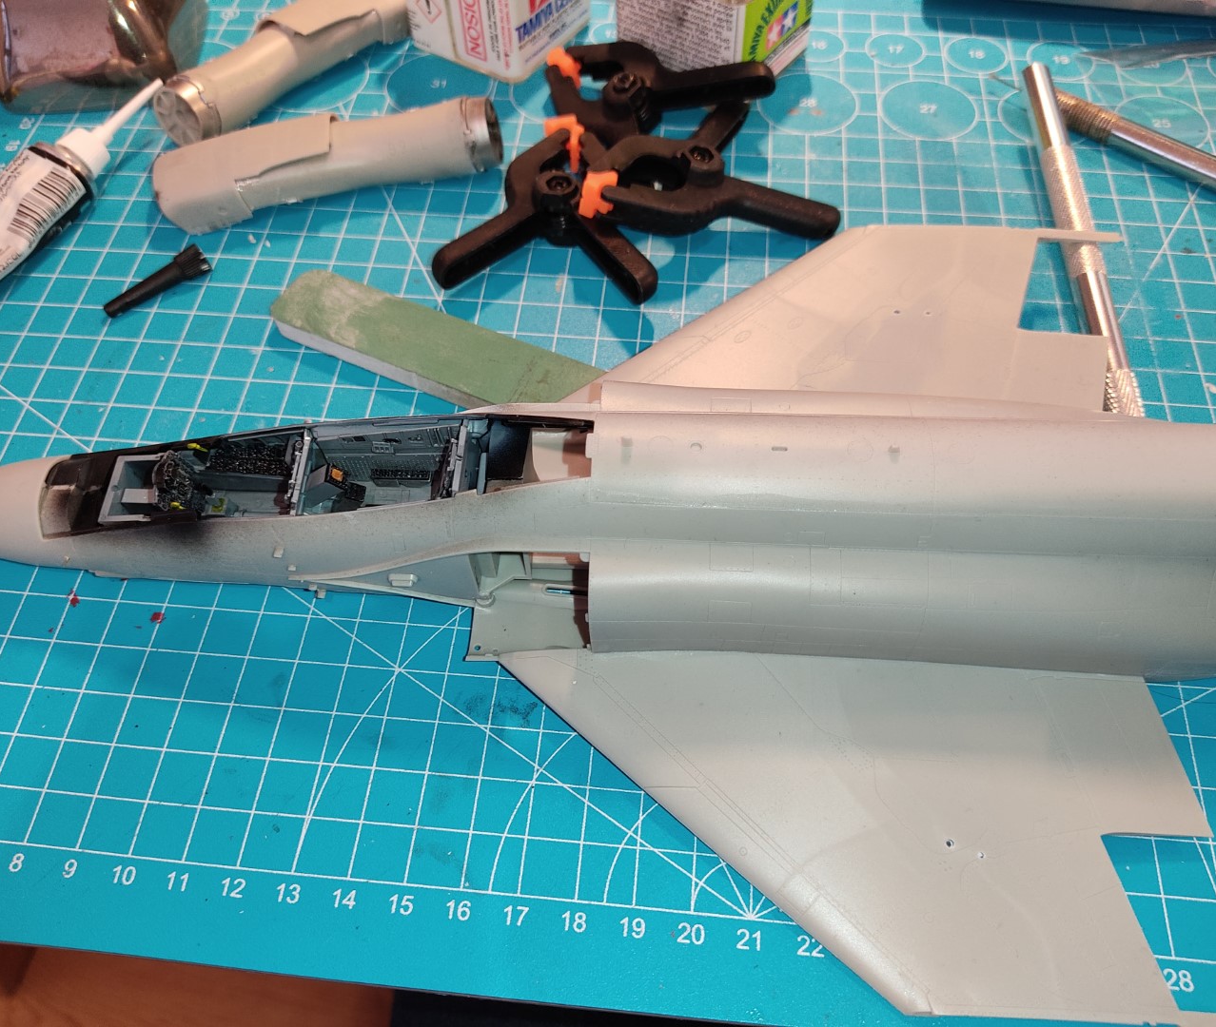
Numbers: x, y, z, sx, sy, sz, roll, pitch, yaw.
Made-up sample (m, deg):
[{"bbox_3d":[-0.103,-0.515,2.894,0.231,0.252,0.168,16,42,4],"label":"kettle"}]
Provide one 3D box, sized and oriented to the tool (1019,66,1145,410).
[{"bbox_3d":[0.116,-0.061,0.249,0.009,0.009,0.147,1,59,2],"label":"tool"}]

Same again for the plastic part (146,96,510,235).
[{"bbox_3d":[-0.073,-0.095,0.272,0.091,0.019,0.021,-11,58,-6],"label":"plastic part"}]

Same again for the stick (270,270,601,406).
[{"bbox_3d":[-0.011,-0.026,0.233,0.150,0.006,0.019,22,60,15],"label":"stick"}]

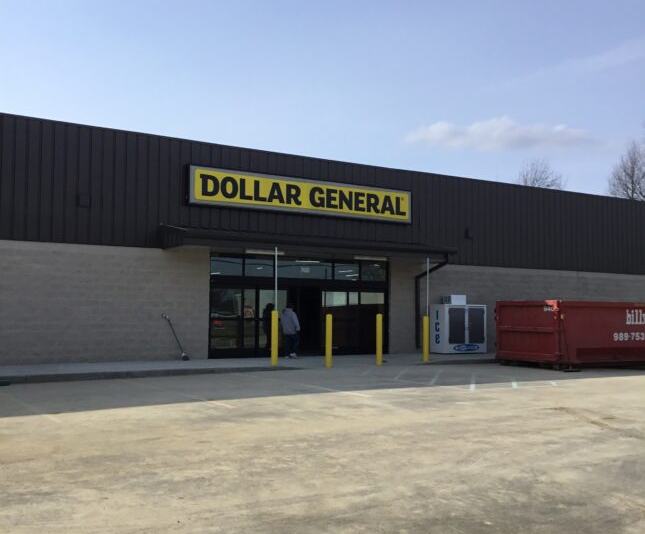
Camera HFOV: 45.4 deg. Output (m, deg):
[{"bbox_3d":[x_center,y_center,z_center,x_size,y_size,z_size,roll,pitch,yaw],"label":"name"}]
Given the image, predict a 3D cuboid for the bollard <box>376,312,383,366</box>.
[{"bbox_3d":[1.606,2.043,21.747,0.173,1.430,0.173,1,-3,0],"label":"bollard"}]

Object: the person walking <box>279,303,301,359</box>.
[{"bbox_3d":[-0.916,1.844,22.688,0.560,1.670,0.420,1,-3,-14],"label":"person walking"}]

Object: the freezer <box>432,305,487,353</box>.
[{"bbox_3d":[4.591,2.086,26.041,1.890,1.640,0.780,3,-4,-33],"label":"freezer"}]

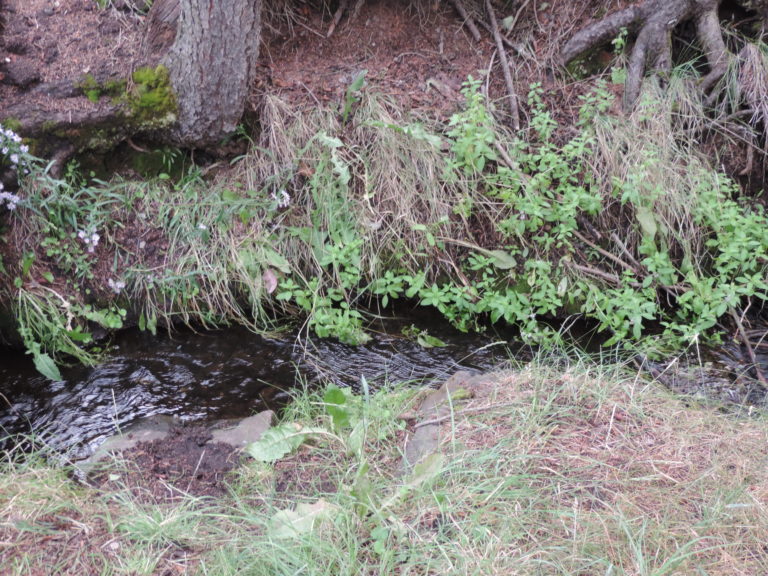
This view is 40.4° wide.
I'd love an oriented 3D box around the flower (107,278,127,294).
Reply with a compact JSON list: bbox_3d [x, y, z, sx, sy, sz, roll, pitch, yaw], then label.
[{"bbox_3d":[-0.808,-0.004,3.150,0.056,0.046,0.045,0,26,0],"label":"flower"}]

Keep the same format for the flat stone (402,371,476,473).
[{"bbox_3d":[0.131,0.345,2.513,0.160,0.080,0.420,8,27,17],"label":"flat stone"}]

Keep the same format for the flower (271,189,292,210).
[{"bbox_3d":[-0.328,-0.283,3.300,0.058,0.055,0.045,0,26,0],"label":"flower"}]

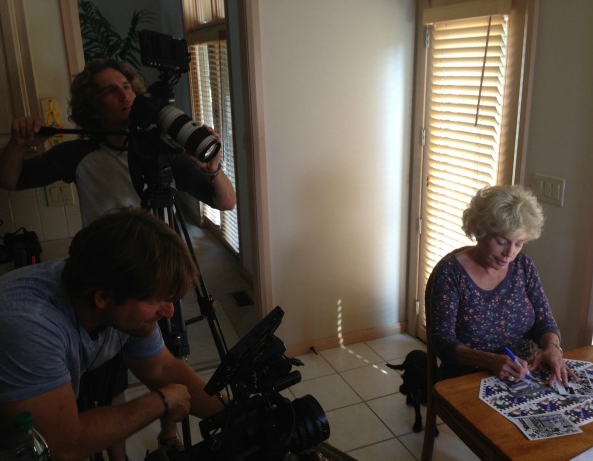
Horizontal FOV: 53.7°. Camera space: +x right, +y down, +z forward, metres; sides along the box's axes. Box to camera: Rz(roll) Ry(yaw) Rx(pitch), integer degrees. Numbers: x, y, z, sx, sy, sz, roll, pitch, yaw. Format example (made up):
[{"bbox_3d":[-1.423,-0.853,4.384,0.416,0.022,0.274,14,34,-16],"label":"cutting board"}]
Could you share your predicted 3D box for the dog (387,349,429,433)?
[{"bbox_3d":[0.592,0.759,2.816,0.200,0.320,0.390,-1,17,1],"label":"dog"}]

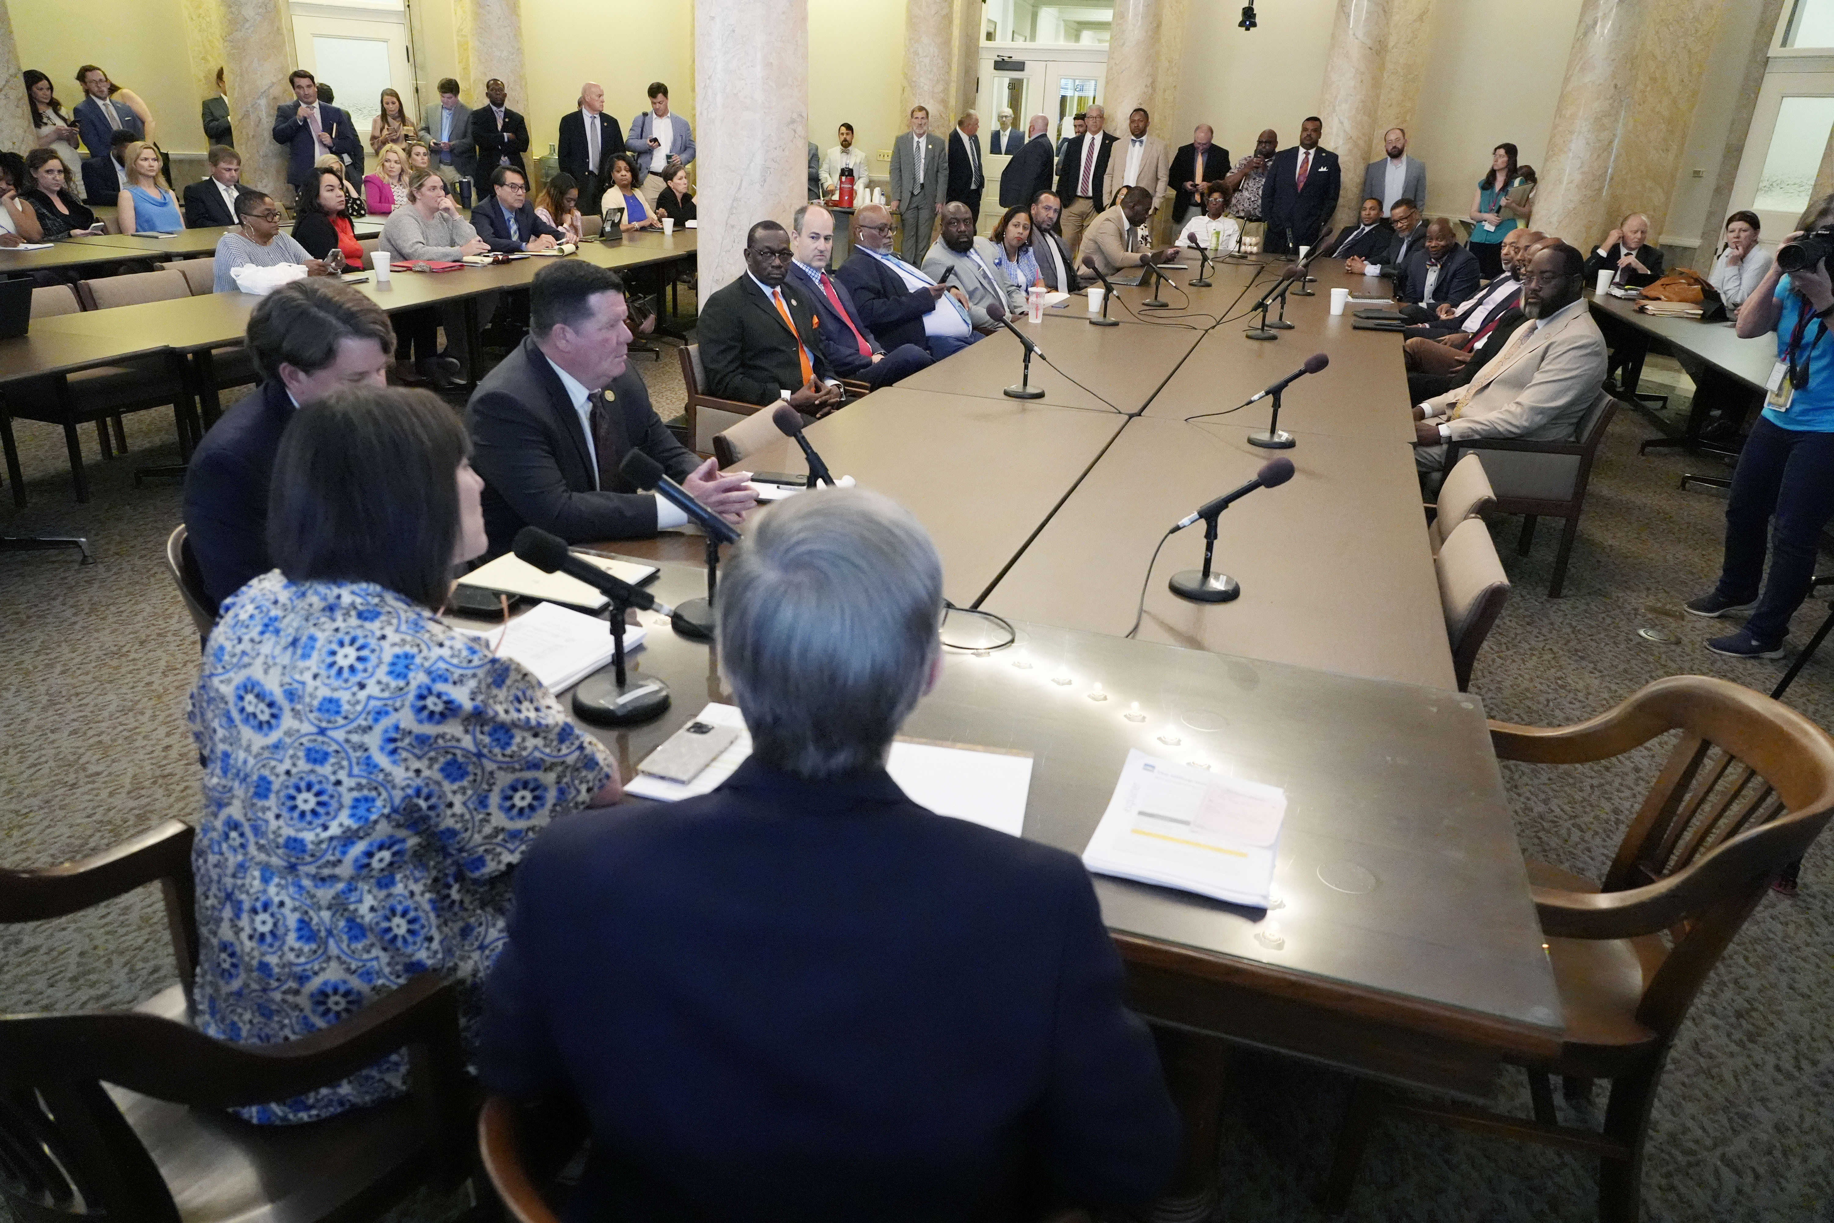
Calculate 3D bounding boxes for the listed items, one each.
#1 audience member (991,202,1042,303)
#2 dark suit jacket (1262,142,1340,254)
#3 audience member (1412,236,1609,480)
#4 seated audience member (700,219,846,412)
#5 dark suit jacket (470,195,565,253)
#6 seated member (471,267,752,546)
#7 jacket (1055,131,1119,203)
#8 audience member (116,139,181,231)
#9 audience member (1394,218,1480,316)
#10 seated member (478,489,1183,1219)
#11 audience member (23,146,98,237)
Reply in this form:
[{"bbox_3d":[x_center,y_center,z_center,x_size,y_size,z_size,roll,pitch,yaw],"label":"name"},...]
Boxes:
[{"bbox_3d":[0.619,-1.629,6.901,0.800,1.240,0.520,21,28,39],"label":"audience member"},{"bbox_3d":[3.073,-3.278,9.733,0.600,0.800,0.340,12,24,23],"label":"dark suit jacket"},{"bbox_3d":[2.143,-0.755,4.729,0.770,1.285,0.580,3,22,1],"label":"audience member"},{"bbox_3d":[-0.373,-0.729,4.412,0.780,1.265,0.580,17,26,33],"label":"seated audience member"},{"bbox_3d":[-2.575,-2.371,8.002,0.500,0.620,0.560,11,23,20],"label":"dark suit jacket"},{"bbox_3d":[-0.592,-0.092,2.721,0.780,1.305,0.620,10,23,19],"label":"seated member"},{"bbox_3d":[1.534,-3.953,11.000,0.560,0.700,0.360,5,22,5],"label":"jacket"},{"bbox_3d":[-5.014,-2.513,8.366,0.800,1.301,0.480,13,23,23],"label":"audience member"},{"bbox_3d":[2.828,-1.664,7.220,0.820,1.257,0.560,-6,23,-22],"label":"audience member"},{"bbox_3d":[-0.080,0.442,1.419,0.600,1.310,0.780,4,22,3],"label":"seated member"},{"bbox_3d":[-5.406,-2.355,7.995,0.800,1.243,0.500,14,24,27],"label":"audience member"}]

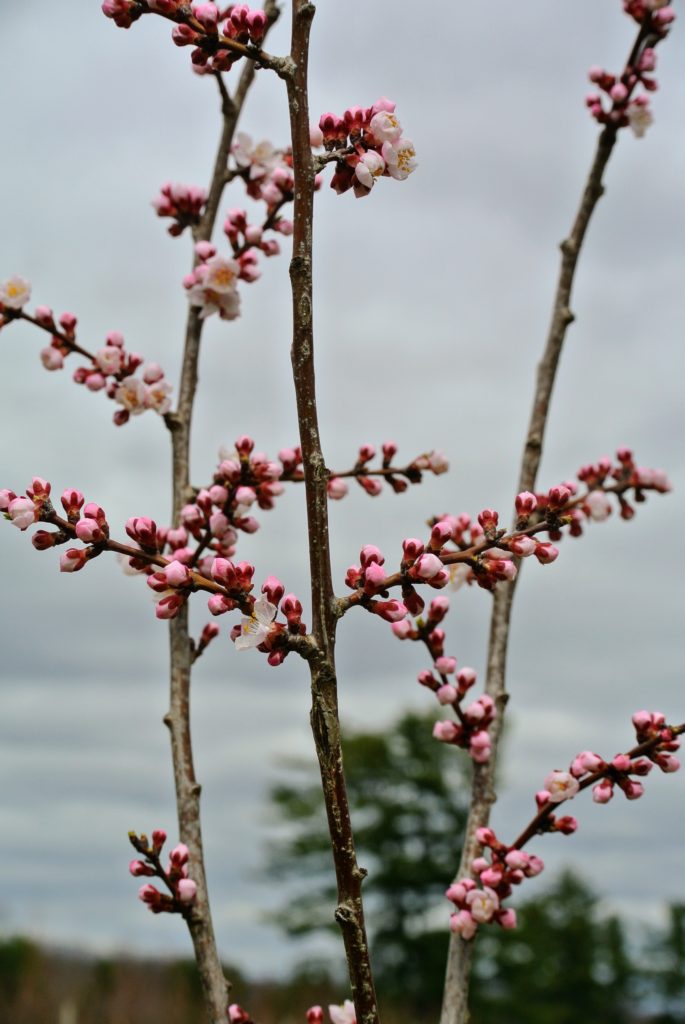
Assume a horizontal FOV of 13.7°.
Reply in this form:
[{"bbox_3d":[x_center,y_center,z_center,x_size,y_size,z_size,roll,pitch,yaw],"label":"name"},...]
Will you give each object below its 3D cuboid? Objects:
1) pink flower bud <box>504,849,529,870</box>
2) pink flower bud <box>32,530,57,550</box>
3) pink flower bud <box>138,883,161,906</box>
[{"bbox_3d":[0.078,0.156,1.280,0.009,0.009,0.011,8,4,-39],"label":"pink flower bud"},{"bbox_3d":[-0.130,0.012,1.240,0.011,0.009,0.009,-6,0,-21],"label":"pink flower bud"},{"bbox_3d":[-0.089,0.176,1.310,0.011,0.009,0.009,40,0,-28],"label":"pink flower bud"}]

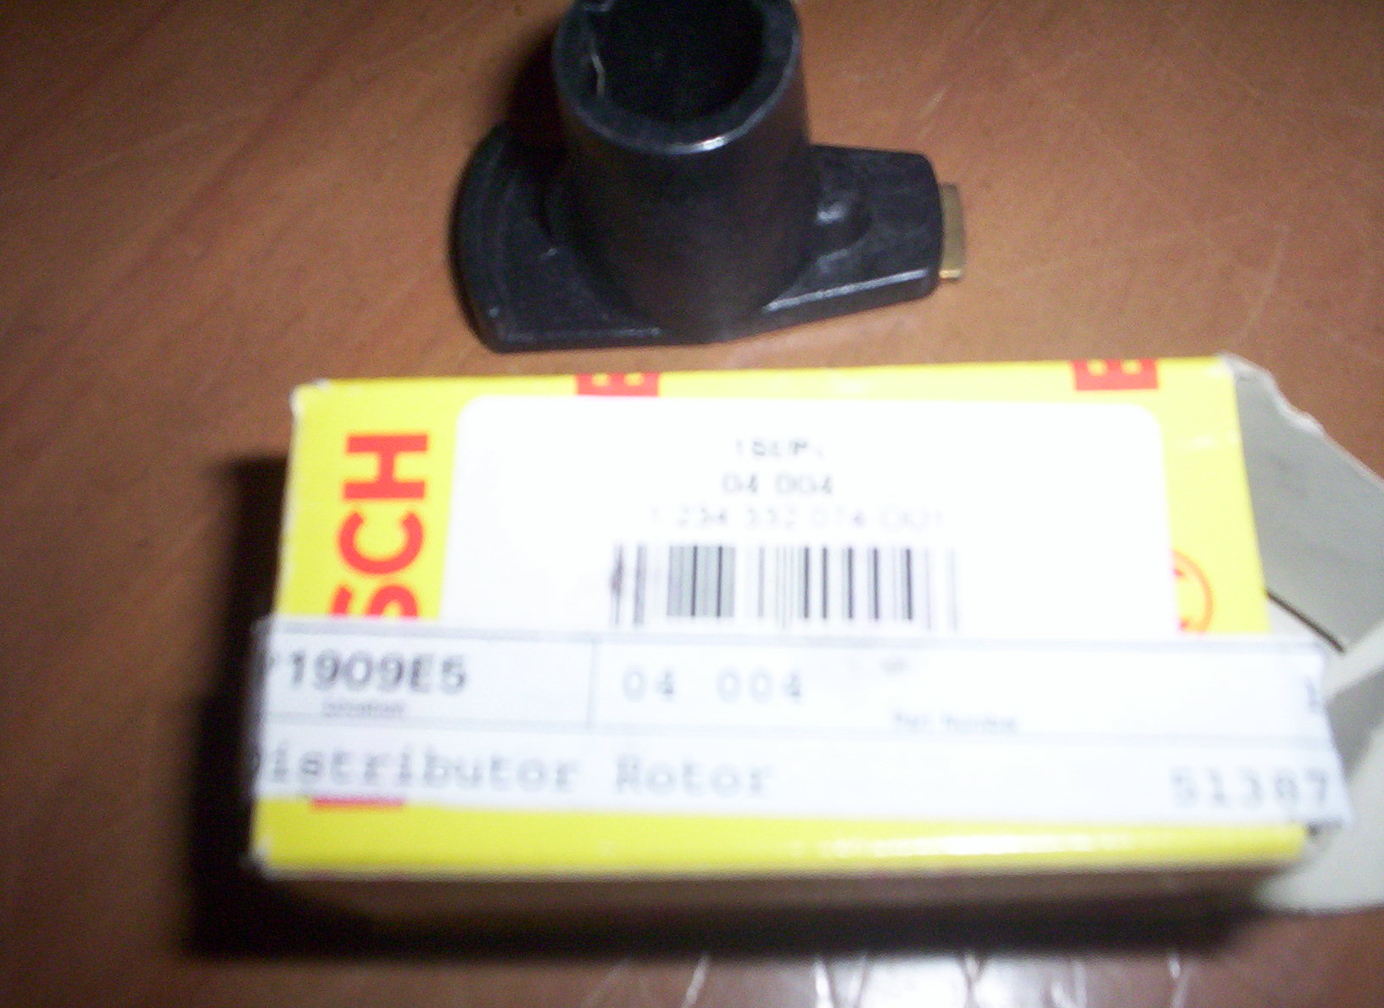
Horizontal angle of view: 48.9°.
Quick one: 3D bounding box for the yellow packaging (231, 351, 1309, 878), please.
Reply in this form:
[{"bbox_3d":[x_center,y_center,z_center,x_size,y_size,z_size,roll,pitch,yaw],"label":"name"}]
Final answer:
[{"bbox_3d":[0.007,0.015,0.143,0.080,0.042,0.042,-1,71,1],"label":"yellow packaging"}]

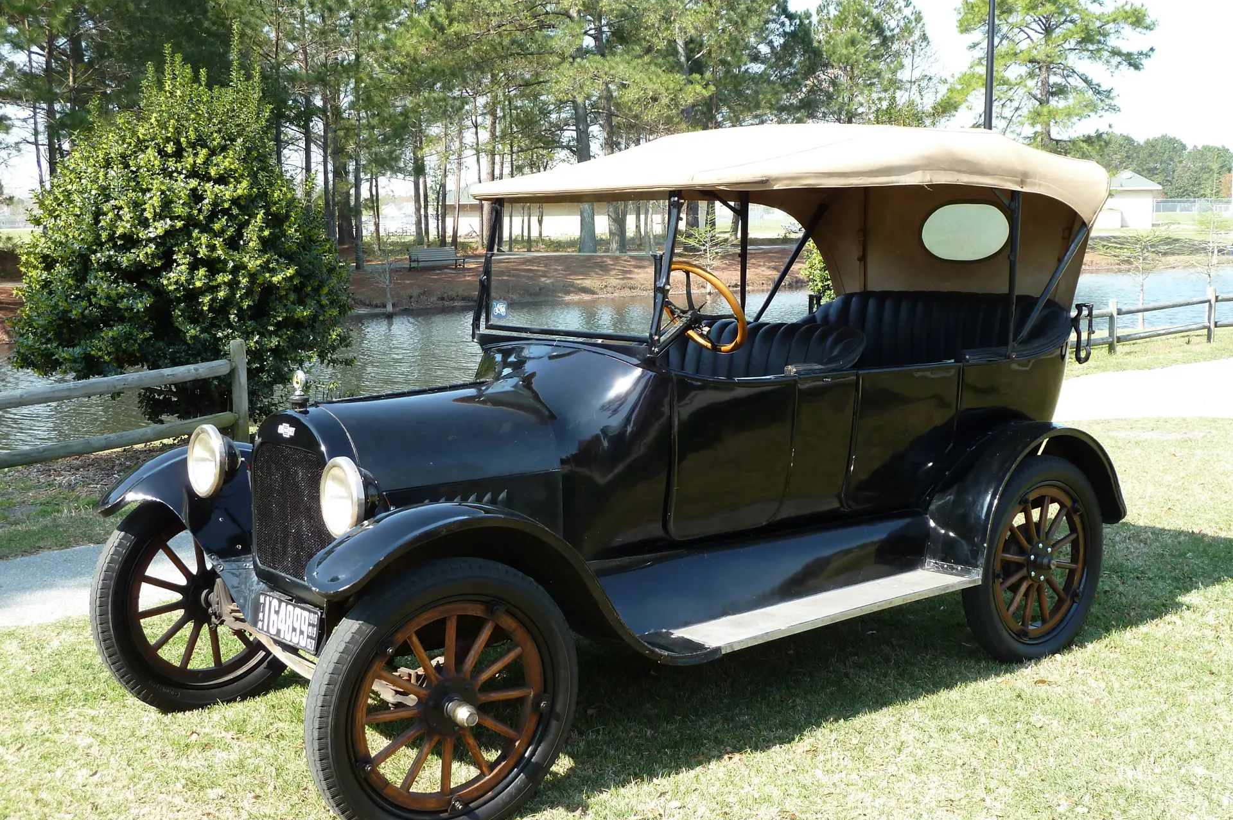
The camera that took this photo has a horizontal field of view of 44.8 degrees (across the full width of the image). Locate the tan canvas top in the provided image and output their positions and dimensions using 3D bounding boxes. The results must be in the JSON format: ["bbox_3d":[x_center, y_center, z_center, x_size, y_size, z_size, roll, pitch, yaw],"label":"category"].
[{"bbox_3d":[0.685,-0.880,5.561,2.237,0.406,1.257,-6,9,-39],"label":"tan canvas top"}]

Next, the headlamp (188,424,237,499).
[{"bbox_3d":[-1.208,0.154,4.617,0.140,0.218,0.218,-6,9,-39],"label":"headlamp"}]

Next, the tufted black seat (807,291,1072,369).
[{"bbox_3d":[1.138,-0.139,6.031,0.673,0.673,1.228,-6,9,-39],"label":"tufted black seat"}]

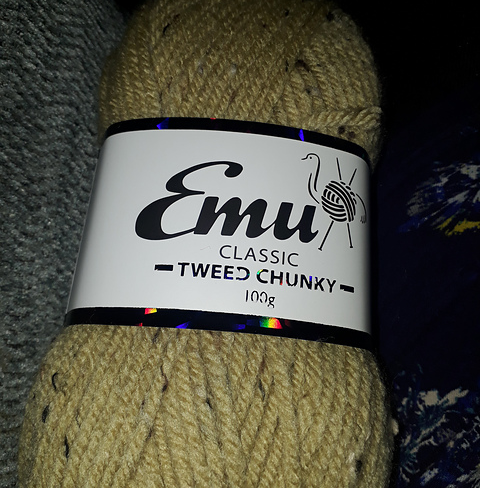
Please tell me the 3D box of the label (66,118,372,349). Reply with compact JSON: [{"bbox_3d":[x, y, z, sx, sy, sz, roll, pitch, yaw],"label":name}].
[{"bbox_3d":[-0.004,0.001,0.158,0.088,0.054,0.061,6,73,-3],"label":"label"}]

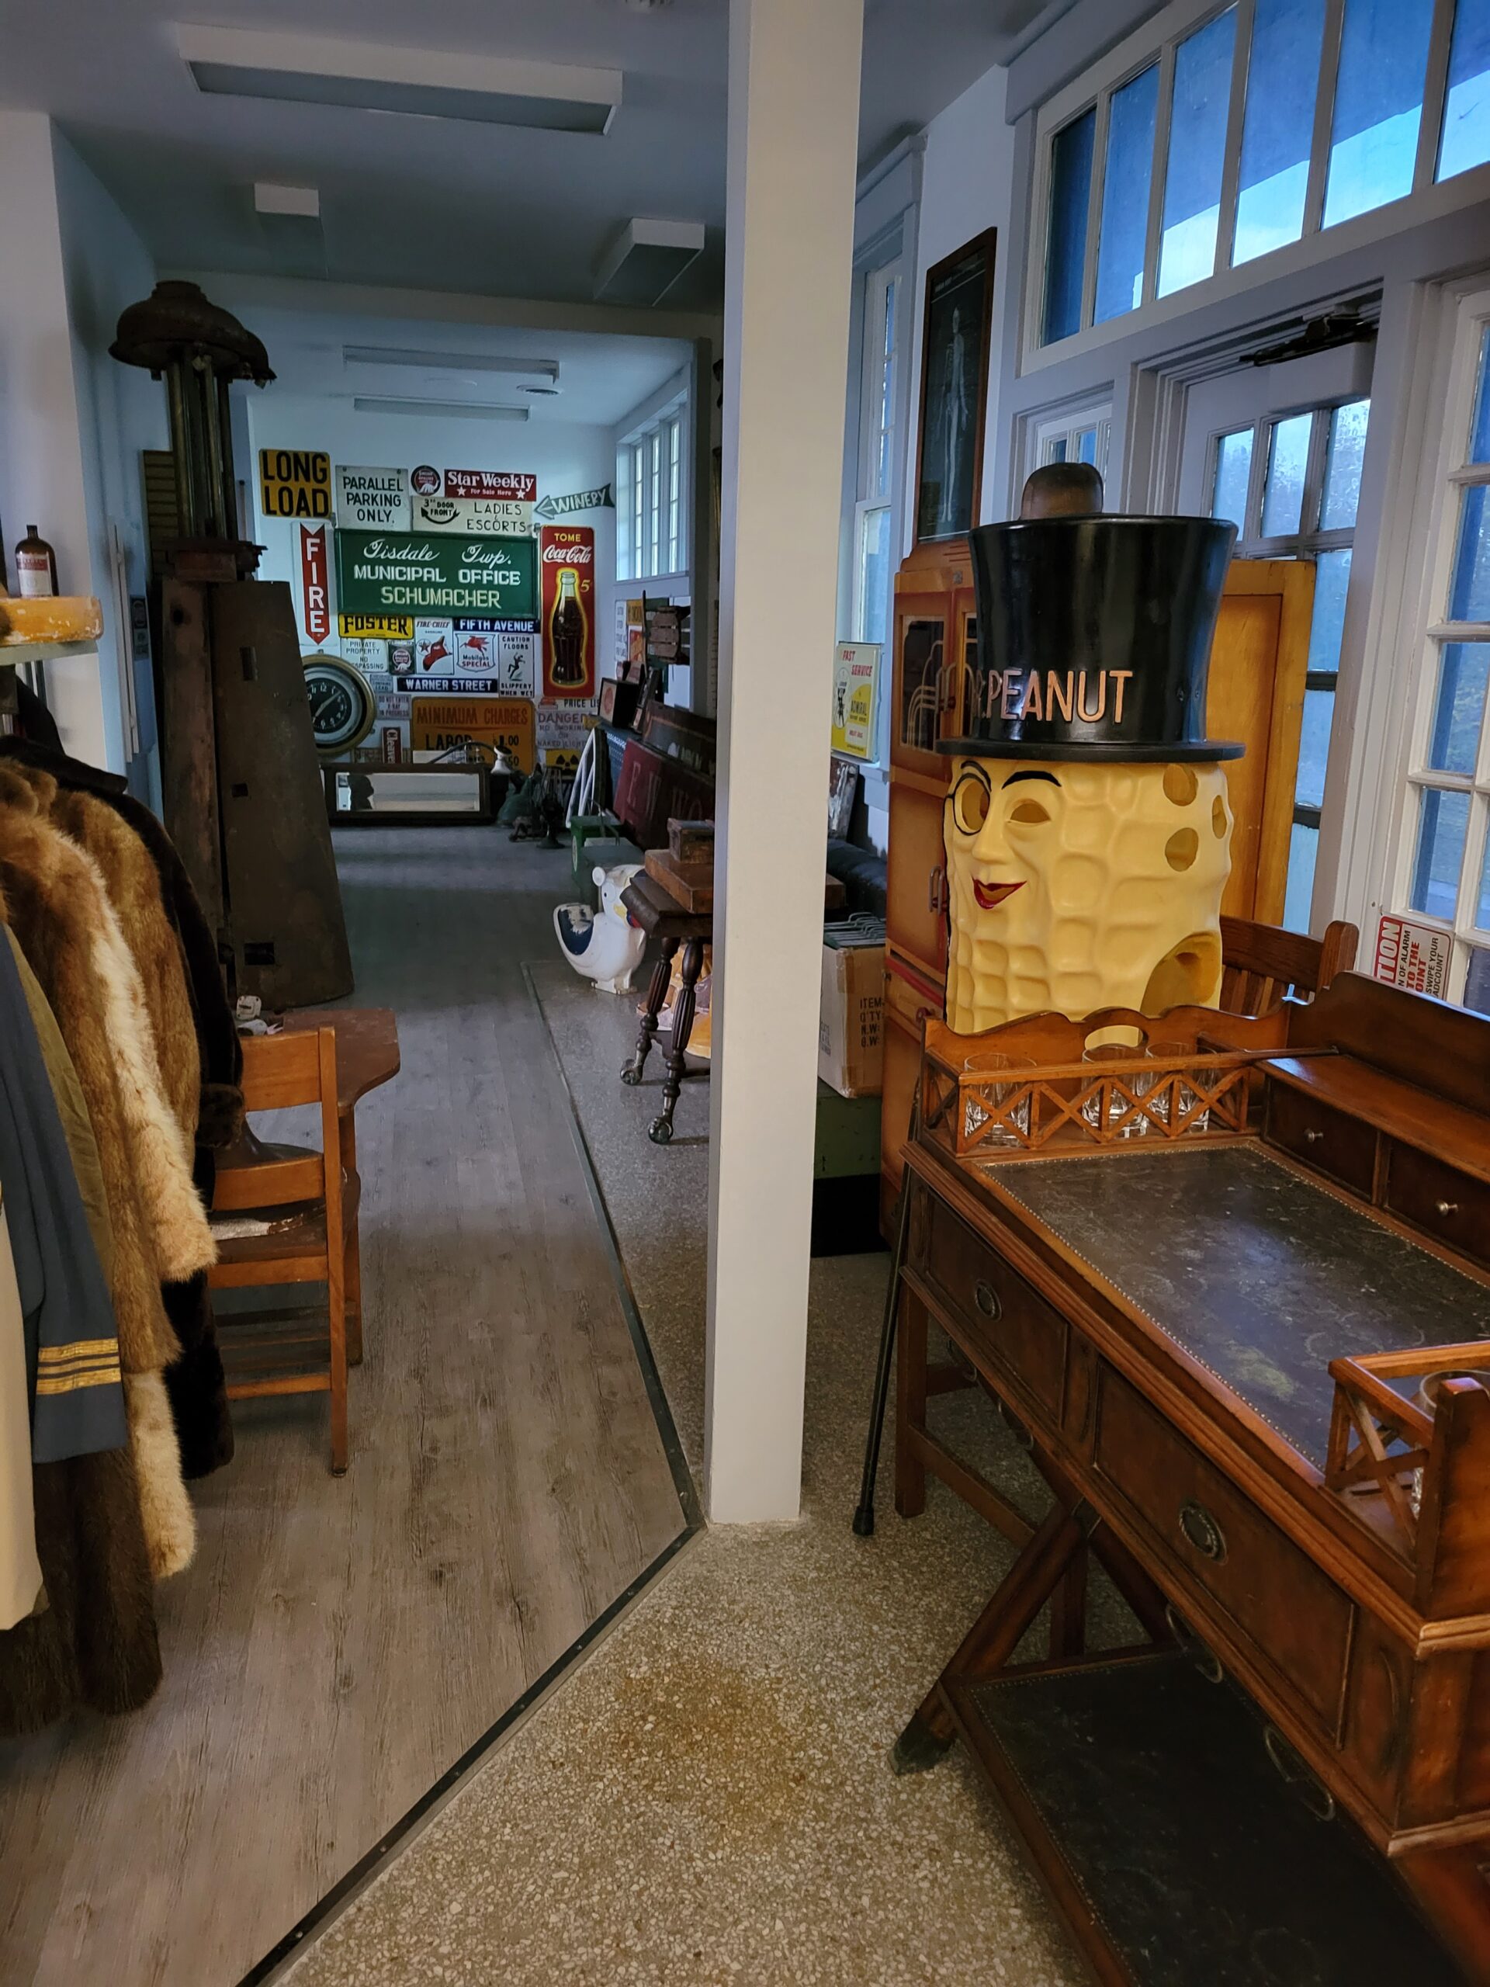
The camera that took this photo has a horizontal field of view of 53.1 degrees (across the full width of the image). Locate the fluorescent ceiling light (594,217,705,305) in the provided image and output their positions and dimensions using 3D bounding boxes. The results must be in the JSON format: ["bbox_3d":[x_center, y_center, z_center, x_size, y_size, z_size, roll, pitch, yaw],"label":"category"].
[{"bbox_3d":[-0.450,-3.277,6.729,0.280,0.090,1.200,-2,14,-13],"label":"fluorescent ceiling light"}]

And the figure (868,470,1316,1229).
[{"bbox_3d":[0.611,-0.246,2.642,0.500,1.150,0.510,-9,17,-36],"label":"figure"}]

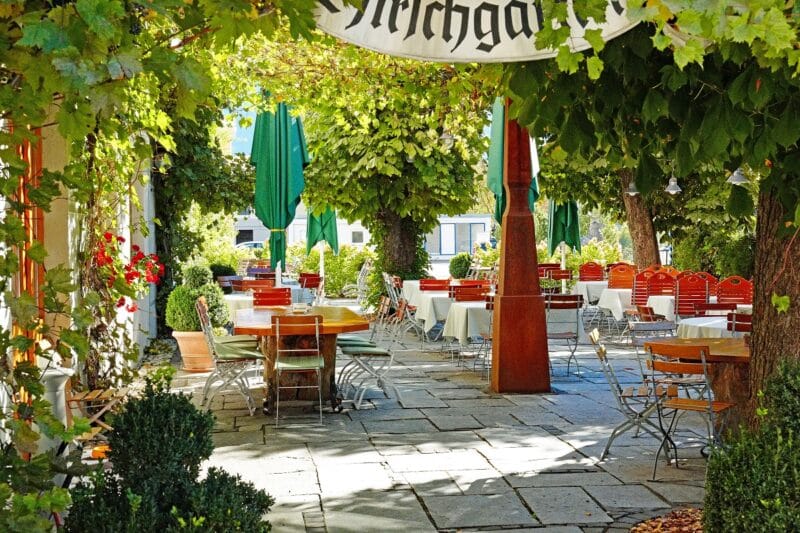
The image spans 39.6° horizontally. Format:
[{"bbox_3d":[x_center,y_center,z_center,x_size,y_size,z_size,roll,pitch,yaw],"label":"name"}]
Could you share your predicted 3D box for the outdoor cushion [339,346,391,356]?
[{"bbox_3d":[-0.310,0.778,10.288,0.420,0.050,0.420,0,2,-9],"label":"outdoor cushion"}]

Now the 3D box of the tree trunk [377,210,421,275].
[{"bbox_3d":[0.018,-0.131,19.412,0.660,1.950,0.660,-1,2,0],"label":"tree trunk"}]

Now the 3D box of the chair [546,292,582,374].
[{"bbox_3d":[1.664,0.718,11.372,0.440,0.870,0.550,-1,2,2],"label":"chair"}]

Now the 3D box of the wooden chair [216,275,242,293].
[{"bbox_3d":[-2.380,0.596,15.974,0.430,0.880,0.520,-1,2,-23],"label":"wooden chair"}]

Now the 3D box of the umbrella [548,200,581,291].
[{"bbox_3d":[3.018,-0.661,20.492,0.650,3.100,0.650,0,2,0],"label":"umbrella"}]

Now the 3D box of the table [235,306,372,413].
[{"bbox_3d":[-0.990,0.863,10.791,1.200,0.760,2.200,0,2,-9],"label":"table"}]

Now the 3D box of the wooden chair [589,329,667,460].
[{"bbox_3d":[1.670,0.910,7.901,0.570,0.880,0.460,1,2,15],"label":"wooden chair"}]

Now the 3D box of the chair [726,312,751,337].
[{"bbox_3d":[2.876,0.795,8.994,0.440,0.870,0.550,0,3,18],"label":"chair"}]

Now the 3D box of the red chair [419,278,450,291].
[{"bbox_3d":[0.514,0.634,15.043,0.440,0.880,0.530,0,2,-8],"label":"red chair"}]

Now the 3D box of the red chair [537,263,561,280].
[{"bbox_3d":[2.438,0.408,18.235,0.450,0.880,0.530,-1,2,0],"label":"red chair"}]

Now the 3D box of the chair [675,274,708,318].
[{"bbox_3d":[3.314,0.618,12.823,0.430,1.040,0.570,0,2,0],"label":"chair"}]

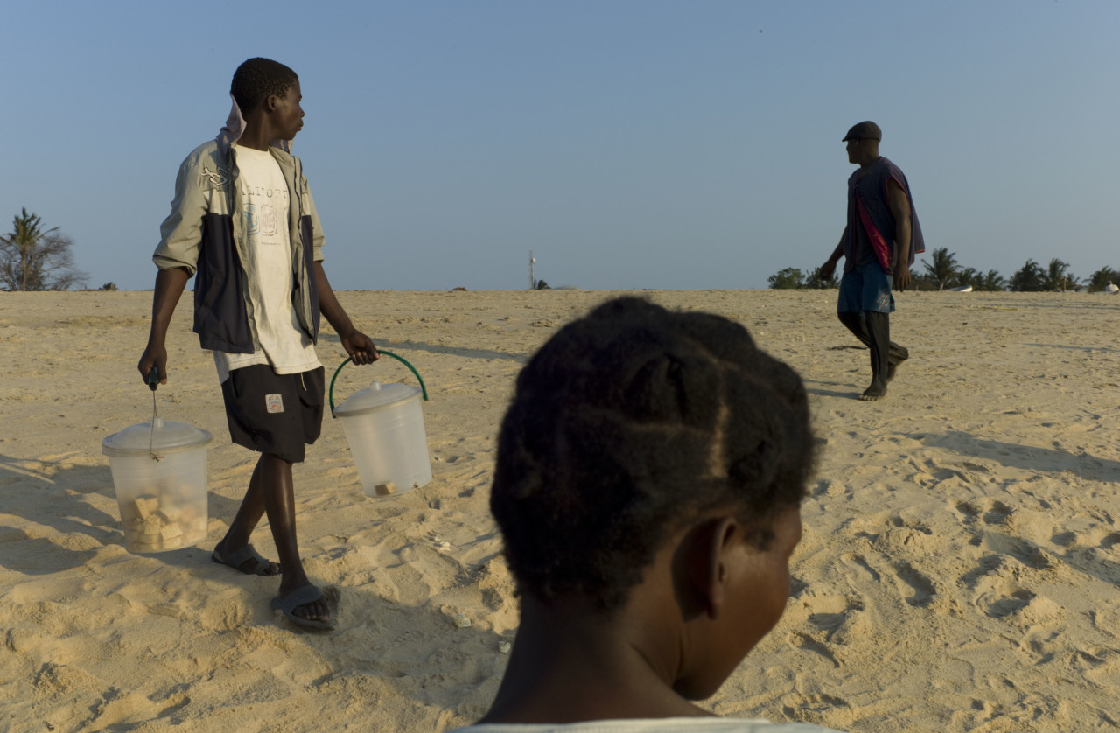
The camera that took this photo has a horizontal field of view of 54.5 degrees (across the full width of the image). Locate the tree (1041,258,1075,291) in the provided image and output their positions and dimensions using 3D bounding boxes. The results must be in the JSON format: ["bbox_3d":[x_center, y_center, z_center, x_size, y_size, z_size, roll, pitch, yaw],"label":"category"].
[{"bbox_3d":[62.733,-11.361,137.000,4.186,4.486,4.186,0,4,0],"label":"tree"}]

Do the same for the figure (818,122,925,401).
[{"bbox_3d":[1.875,-0.630,6.580,0.600,1.690,0.580,-2,4,-28],"label":"figure"}]

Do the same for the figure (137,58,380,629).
[{"bbox_3d":[-0.920,-0.085,3.250,0.760,1.670,0.640,-4,5,-45],"label":"figure"}]

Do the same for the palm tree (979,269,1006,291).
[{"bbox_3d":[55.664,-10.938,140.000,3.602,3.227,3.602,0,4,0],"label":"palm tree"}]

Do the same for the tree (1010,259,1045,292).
[{"bbox_3d":[58.018,-11.243,135.000,4.342,4.325,4.342,0,4,0],"label":"tree"}]

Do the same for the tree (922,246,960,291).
[{"bbox_3d":[45.417,-11.505,130.000,4.599,5.317,4.599,0,4,0],"label":"tree"}]

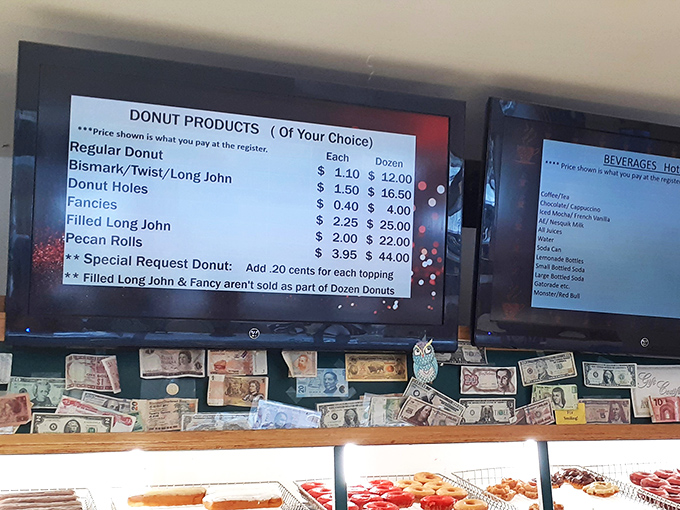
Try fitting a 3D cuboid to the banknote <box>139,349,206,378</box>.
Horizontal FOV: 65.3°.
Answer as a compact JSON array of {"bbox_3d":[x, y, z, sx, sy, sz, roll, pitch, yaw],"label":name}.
[{"bbox_3d":[-0.368,0.238,1.172,0.138,0.067,0.002,1,-4,-12],"label":"banknote"}]

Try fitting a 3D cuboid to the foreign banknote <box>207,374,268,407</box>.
[{"bbox_3d":[-0.229,0.308,1.197,0.132,0.066,0.002,4,-5,-12],"label":"foreign banknote"}]

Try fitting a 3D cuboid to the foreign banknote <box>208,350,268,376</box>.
[{"bbox_3d":[-0.231,0.240,1.202,0.132,0.067,0.002,1,-4,-12],"label":"foreign banknote"}]

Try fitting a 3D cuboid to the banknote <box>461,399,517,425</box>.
[{"bbox_3d":[0.367,0.390,1.318,0.156,0.066,0.002,3,-5,-12],"label":"banknote"}]

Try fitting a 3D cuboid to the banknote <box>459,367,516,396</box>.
[{"bbox_3d":[0.373,0.314,1.325,0.151,0.068,0.002,3,-5,-12],"label":"banknote"}]

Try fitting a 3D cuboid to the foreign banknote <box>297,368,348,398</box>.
[{"bbox_3d":[-0.038,0.299,1.238,0.120,0.066,0.002,3,-5,-12],"label":"foreign banknote"}]

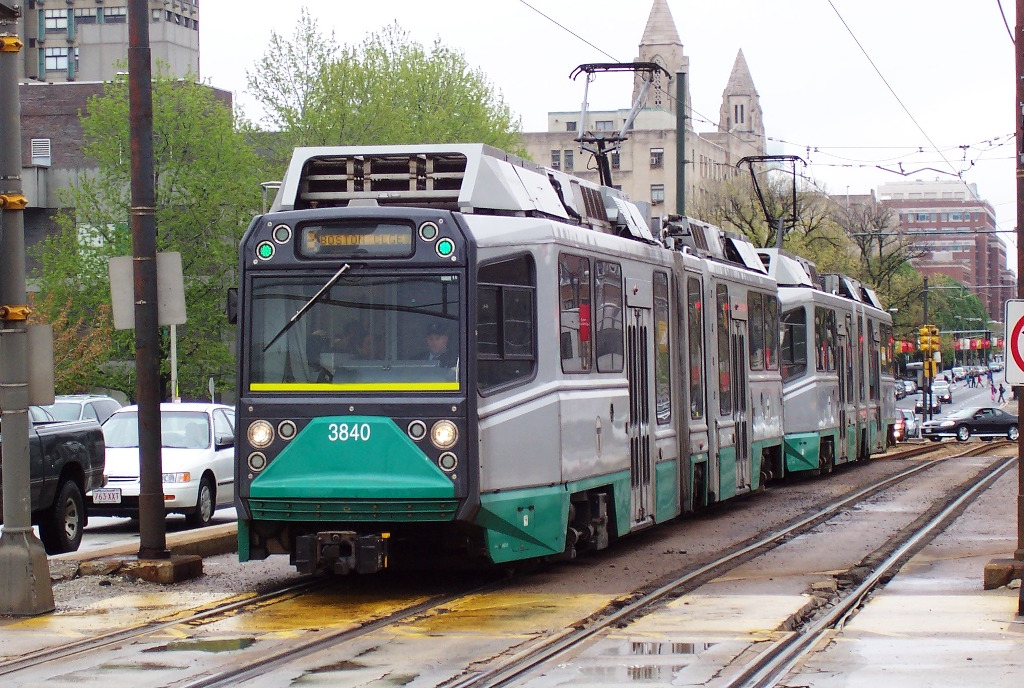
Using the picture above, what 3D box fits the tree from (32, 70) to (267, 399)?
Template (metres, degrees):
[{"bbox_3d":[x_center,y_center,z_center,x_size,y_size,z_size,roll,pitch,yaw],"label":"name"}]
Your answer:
[{"bbox_3d":[-8.610,-1.880,78.000,5.600,9.200,5.400,0,0,10],"label":"tree"}]

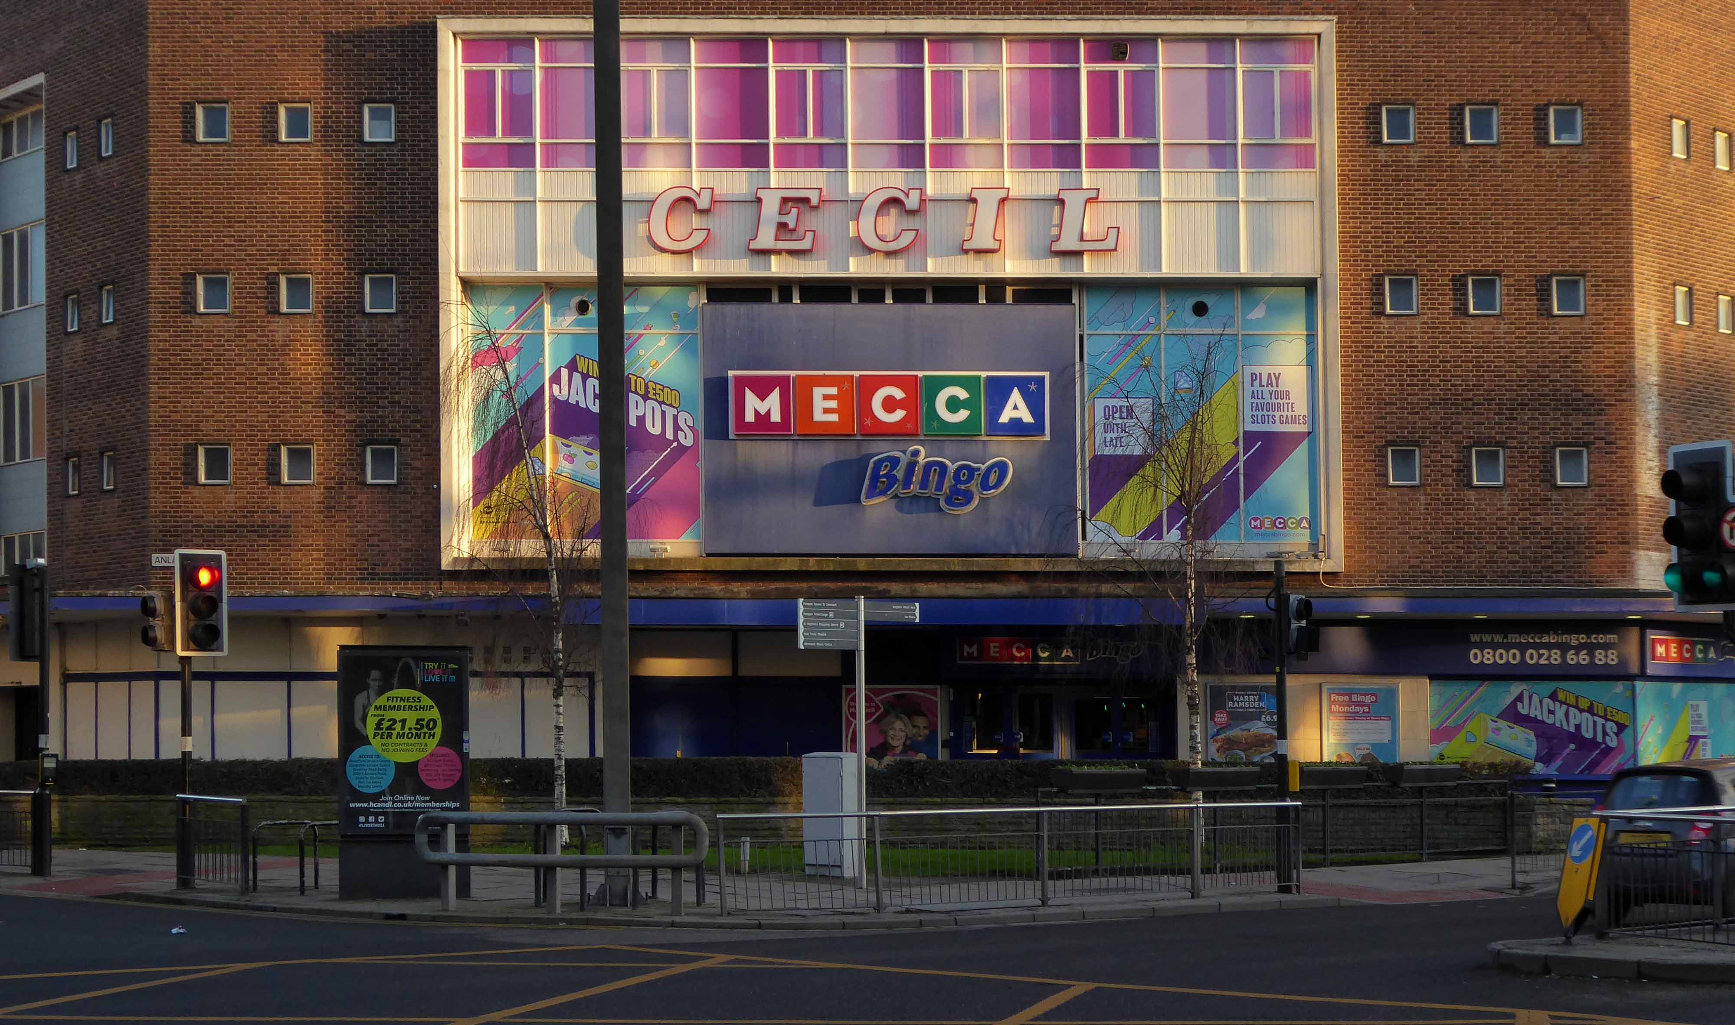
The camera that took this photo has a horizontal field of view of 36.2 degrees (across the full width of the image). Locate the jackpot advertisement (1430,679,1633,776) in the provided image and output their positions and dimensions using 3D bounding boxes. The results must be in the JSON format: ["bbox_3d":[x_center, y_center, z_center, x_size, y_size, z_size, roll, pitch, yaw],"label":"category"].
[{"bbox_3d":[10.455,3.399,41.900,3.228,1.518,0.050,-1,-3,0],"label":"jackpot advertisement"}]

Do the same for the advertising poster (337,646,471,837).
[{"bbox_3d":[-4.659,2.302,26.700,1.340,1.920,0.160,0,-2,0],"label":"advertising poster"}]

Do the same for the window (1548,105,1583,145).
[{"bbox_3d":[11.089,-6.158,42.200,0.550,0.620,0.130,0,-2,0],"label":"window"}]

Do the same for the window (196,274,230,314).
[{"bbox_3d":[-10.326,-3.453,41.900,0.534,0.641,0.140,-1,-3,0],"label":"window"}]

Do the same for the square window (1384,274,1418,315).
[{"bbox_3d":[8.432,-3.439,41.996,0.525,0.625,0.120,0,-2,0],"label":"square window"}]

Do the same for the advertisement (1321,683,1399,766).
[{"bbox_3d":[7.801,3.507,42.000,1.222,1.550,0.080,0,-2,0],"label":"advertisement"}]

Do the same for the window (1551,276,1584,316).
[{"bbox_3d":[11.077,-3.428,41.988,0.525,0.625,0.120,0,-2,0],"label":"window"}]

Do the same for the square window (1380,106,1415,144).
[{"bbox_3d":[8.387,-6.135,42.037,0.525,0.625,0.120,0,-2,0],"label":"square window"}]

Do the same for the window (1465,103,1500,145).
[{"bbox_3d":[9.696,-6.125,41.900,0.556,0.641,0.140,-1,-3,0],"label":"window"}]

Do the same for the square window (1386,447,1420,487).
[{"bbox_3d":[8.478,-0.739,41.956,0.525,0.625,0.120,0,-2,0],"label":"square window"}]

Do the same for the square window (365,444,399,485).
[{"bbox_3d":[-7.673,-0.761,42.004,0.525,0.625,0.120,0,-2,0],"label":"square window"}]

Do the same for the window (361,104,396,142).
[{"bbox_3d":[-7.707,-6.147,41.900,0.513,0.641,0.140,-1,-3,0],"label":"window"}]

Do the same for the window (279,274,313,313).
[{"bbox_3d":[-9.033,-3.454,42.049,0.525,0.625,0.120,0,-2,0],"label":"window"}]

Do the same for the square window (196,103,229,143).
[{"bbox_3d":[-10.326,-6.147,41.900,0.534,0.641,0.140,-1,-3,0],"label":"square window"}]

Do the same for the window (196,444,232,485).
[{"bbox_3d":[-10.379,-0.764,42.200,0.540,0.630,0.130,0,-2,0],"label":"window"}]

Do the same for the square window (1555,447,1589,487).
[{"bbox_3d":[11.107,-0.716,41.900,0.556,0.641,0.140,-1,-3,0],"label":"square window"}]

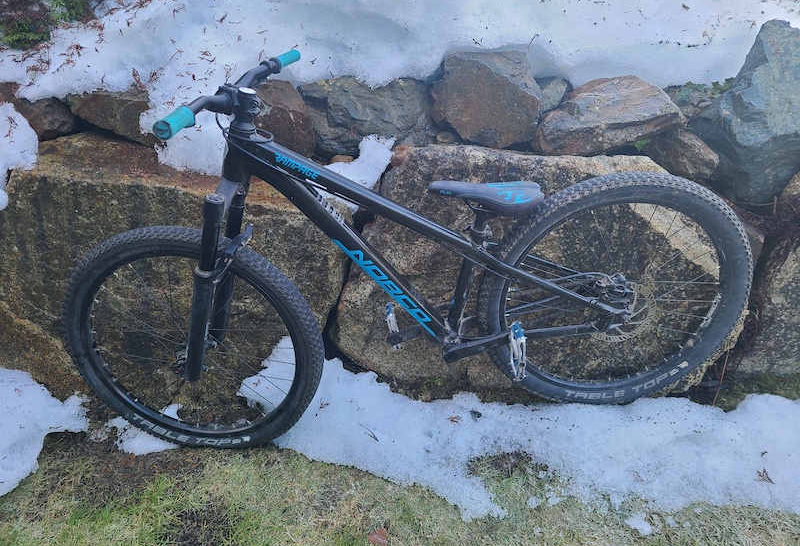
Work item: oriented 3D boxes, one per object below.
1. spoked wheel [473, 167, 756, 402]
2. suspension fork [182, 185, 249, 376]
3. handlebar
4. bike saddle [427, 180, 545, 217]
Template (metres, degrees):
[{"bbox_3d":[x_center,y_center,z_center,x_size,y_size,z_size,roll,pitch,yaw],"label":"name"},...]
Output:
[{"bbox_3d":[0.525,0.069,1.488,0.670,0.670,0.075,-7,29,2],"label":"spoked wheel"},{"bbox_3d":[-0.434,0.017,1.429,0.100,0.525,0.180,15,28,-3],"label":"suspension fork"},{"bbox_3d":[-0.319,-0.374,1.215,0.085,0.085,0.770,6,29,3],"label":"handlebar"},{"bbox_3d":[0.189,-0.173,1.342,0.257,0.070,0.140,0,29,-2],"label":"bike saddle"}]

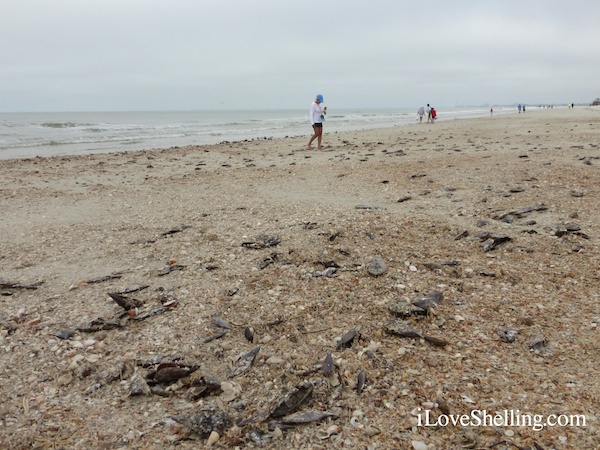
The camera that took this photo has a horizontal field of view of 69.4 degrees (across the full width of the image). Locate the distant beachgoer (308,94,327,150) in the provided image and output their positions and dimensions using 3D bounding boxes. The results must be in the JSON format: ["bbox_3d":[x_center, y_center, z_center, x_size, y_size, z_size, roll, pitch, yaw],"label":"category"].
[{"bbox_3d":[0.523,-3.042,12.904,0.550,1.600,0.480,4,16,16],"label":"distant beachgoer"}]

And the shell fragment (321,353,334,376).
[{"bbox_3d":[0.112,0.567,1.756,0.050,0.040,0.120,1,15,7],"label":"shell fragment"}]

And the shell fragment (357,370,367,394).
[{"bbox_3d":[0.234,0.600,1.646,0.032,0.030,0.115,4,15,16],"label":"shell fragment"}]

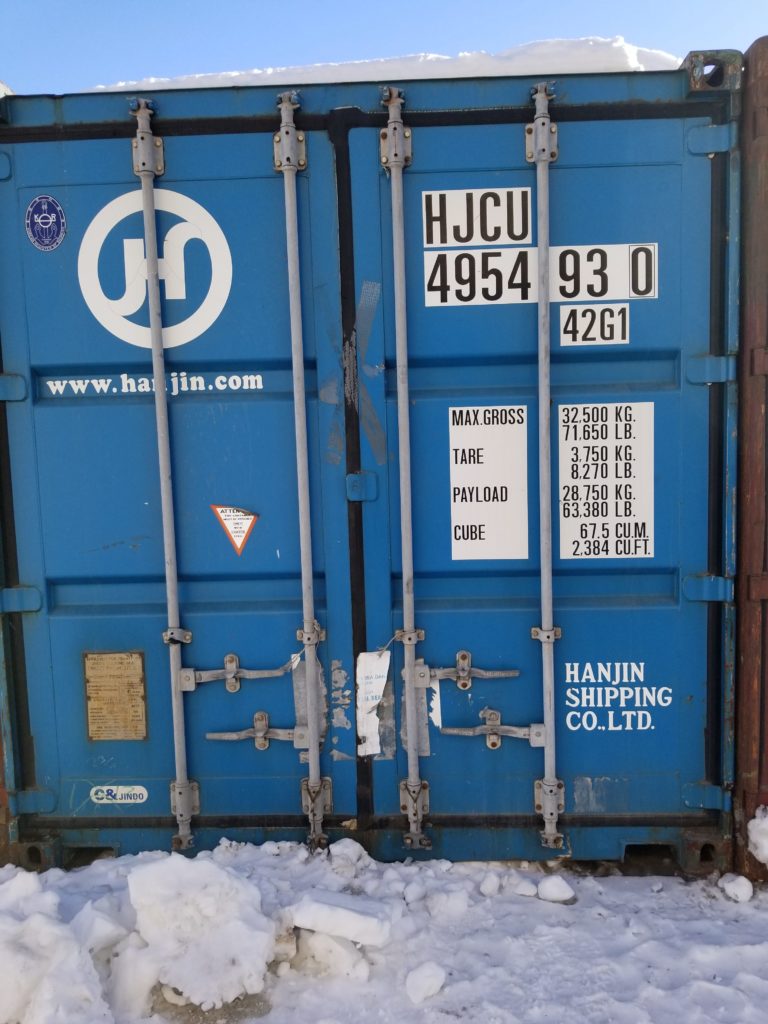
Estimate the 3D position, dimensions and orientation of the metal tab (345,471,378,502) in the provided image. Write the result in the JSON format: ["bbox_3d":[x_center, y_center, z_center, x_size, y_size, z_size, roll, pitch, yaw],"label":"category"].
[{"bbox_3d":[-0.070,-0.083,2.525,0.102,0.099,0.016,-1,6,2],"label":"metal tab"}]

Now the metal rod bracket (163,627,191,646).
[{"bbox_3d":[-0.691,0.418,2.577,0.100,0.060,0.056,-1,5,2],"label":"metal rod bracket"}]

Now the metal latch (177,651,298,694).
[{"bbox_3d":[-0.479,0.533,2.546,0.387,0.119,0.060,-2,5,1],"label":"metal latch"}]

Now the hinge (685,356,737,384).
[{"bbox_3d":[1.034,-0.448,2.430,0.147,0.080,0.045,-2,5,1],"label":"hinge"}]

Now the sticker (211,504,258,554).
[{"bbox_3d":[-0.497,0.062,2.564,0.160,0.172,0.008,-1,6,2],"label":"sticker"}]

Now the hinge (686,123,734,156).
[{"bbox_3d":[1.008,-1.147,2.372,0.146,0.085,0.040,-1,6,2],"label":"hinge"}]

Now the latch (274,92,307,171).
[{"bbox_3d":[-0.292,-1.188,2.407,0.098,0.223,0.055,-1,6,2],"label":"latch"}]

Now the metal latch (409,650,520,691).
[{"bbox_3d":[0.259,0.522,2.529,0.369,0.120,0.060,-2,5,1],"label":"metal latch"}]

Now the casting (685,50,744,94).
[{"bbox_3d":[1.006,-1.333,2.402,0.162,0.118,0.178,-1,5,2],"label":"casting"}]

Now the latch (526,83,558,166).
[{"bbox_3d":[0.488,-1.203,2.378,0.100,0.239,0.065,-1,5,2],"label":"latch"}]

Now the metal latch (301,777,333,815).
[{"bbox_3d":[-0.224,0.953,2.580,0.100,0.116,0.060,-2,5,1],"label":"metal latch"}]

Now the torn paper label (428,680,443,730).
[{"bbox_3d":[0.173,0.645,2.570,0.043,0.167,0.005,-2,5,1],"label":"torn paper label"}]

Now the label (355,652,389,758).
[{"bbox_3d":[-0.035,0.649,2.594,0.113,0.364,0.012,-1,5,2],"label":"label"}]

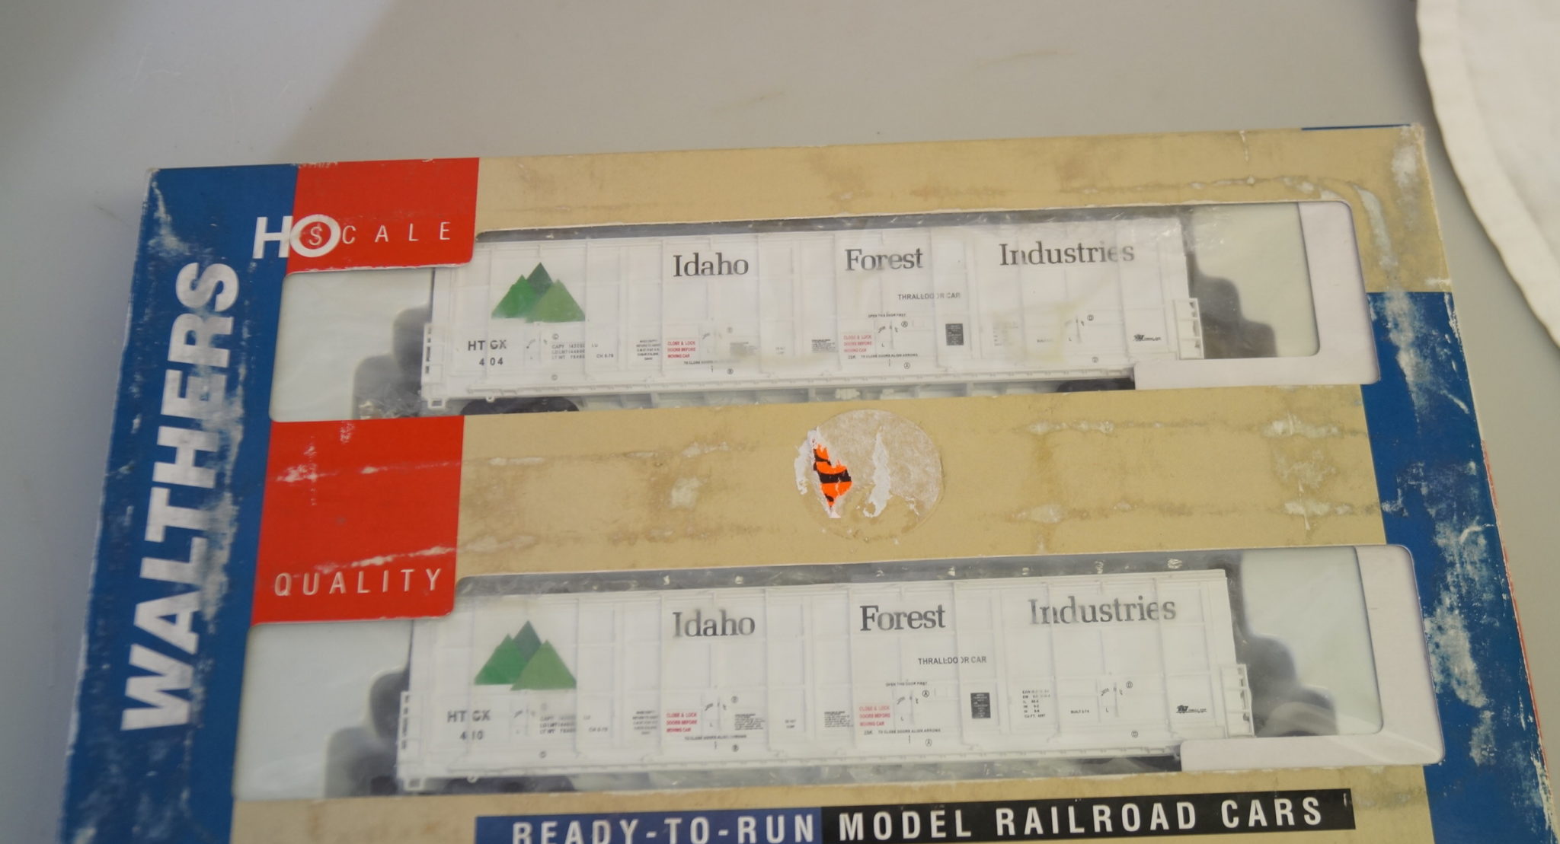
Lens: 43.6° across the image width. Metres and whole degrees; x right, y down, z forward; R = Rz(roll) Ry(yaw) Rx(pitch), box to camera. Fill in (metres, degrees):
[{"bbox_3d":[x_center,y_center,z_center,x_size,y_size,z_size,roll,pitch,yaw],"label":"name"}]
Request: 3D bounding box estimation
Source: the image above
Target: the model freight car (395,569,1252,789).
[{"bbox_3d":[0.010,0.067,0.447,0.200,0.037,0.054,-2,66,1],"label":"model freight car"}]

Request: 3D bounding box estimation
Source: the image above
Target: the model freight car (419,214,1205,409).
[{"bbox_3d":[0.008,-0.016,0.484,0.200,0.037,0.054,-2,66,1],"label":"model freight car"}]

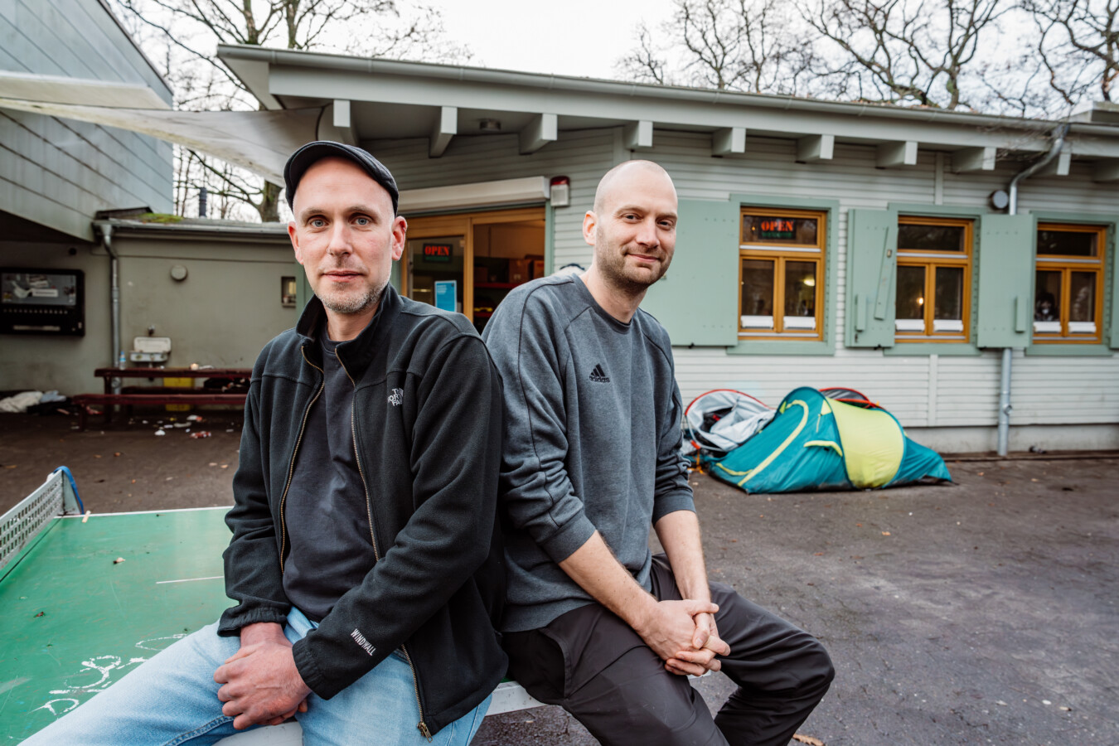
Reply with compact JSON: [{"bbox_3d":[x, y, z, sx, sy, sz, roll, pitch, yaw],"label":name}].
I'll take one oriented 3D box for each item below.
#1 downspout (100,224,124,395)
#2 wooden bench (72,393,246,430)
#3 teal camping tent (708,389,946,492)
[{"bbox_3d":[-7.451,-0.908,12.377,0.220,3.130,0.360,0,3,-17],"label":"downspout"},{"bbox_3d":[-5.286,0.547,10.411,2.550,0.445,0.400,0,3,-12],"label":"wooden bench"},{"bbox_3d":[2.468,0.559,7.150,2.120,0.875,1.200,0,3,-13],"label":"teal camping tent"}]

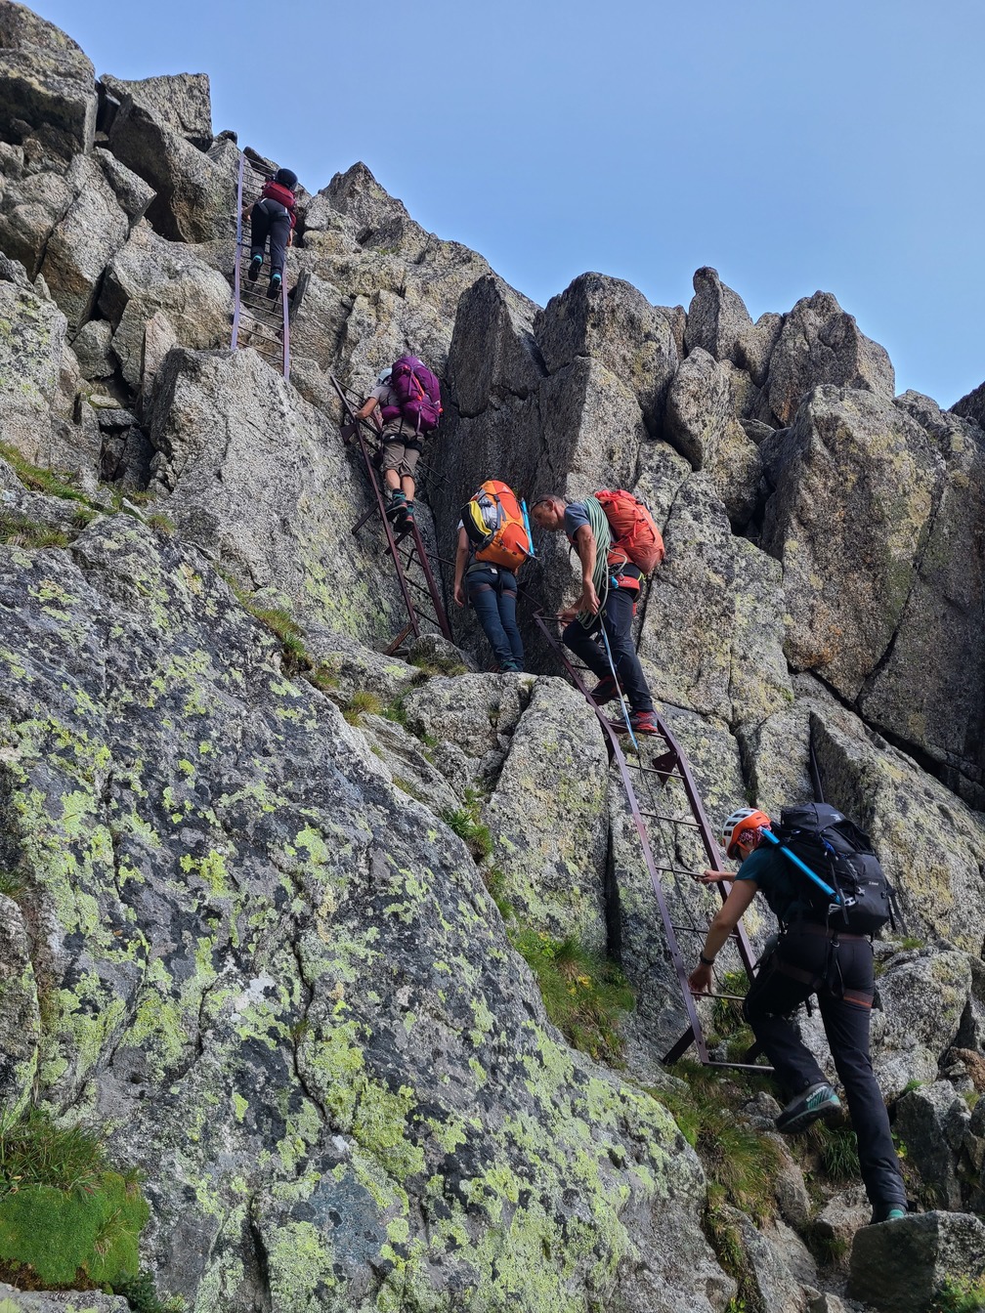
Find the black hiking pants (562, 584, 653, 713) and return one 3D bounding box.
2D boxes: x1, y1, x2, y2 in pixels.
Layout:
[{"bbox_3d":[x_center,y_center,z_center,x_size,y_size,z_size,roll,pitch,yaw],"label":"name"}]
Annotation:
[{"bbox_3d":[0.635,-0.065,5.429,0.430,0.830,0.350,-8,-32,13],"label":"black hiking pants"}]

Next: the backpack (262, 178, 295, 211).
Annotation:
[{"bbox_3d":[-2.007,-4.348,9.300,0.280,0.460,0.210,14,-66,-25],"label":"backpack"}]

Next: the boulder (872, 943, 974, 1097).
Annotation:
[{"bbox_3d":[1.801,1.557,4.198,0.440,0.550,0.420,-11,-33,17],"label":"boulder"}]

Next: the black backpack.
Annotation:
[{"bbox_3d":[1.363,0.859,4.000,0.290,0.530,0.250,16,-52,-27],"label":"black backpack"}]

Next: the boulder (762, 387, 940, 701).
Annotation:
[{"bbox_3d":[2.545,-0.812,7.000,1.150,2.100,1.050,-10,-29,19],"label":"boulder"}]

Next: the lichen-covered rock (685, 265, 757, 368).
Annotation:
[{"bbox_3d":[2.579,-3.871,11.192,0.750,1.350,0.750,-8,-32,13],"label":"lichen-covered rock"}]

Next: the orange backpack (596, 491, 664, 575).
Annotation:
[{"bbox_3d":[0.820,-0.740,5.858,0.280,0.560,0.310,-27,-36,6],"label":"orange backpack"}]

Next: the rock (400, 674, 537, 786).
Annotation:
[{"bbox_3d":[-0.147,0.410,5.761,0.720,0.600,0.600,0,-31,0],"label":"rock"}]

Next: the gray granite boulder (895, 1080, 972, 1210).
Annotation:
[{"bbox_3d":[1.765,1.966,3.950,0.300,0.510,0.300,-9,-29,18],"label":"gray granite boulder"}]

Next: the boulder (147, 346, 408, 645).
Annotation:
[{"bbox_3d":[-1.609,-1.213,7.600,1.850,2.250,1.300,10,-29,-18],"label":"boulder"}]

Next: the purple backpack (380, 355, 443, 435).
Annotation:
[{"bbox_3d":[-0.637,-2.126,8.000,0.290,0.620,0.330,-35,-41,25],"label":"purple backpack"}]

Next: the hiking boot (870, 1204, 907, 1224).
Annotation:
[{"bbox_3d":[1.366,1.963,3.460,0.110,0.150,0.285,4,-28,-7],"label":"hiking boot"}]

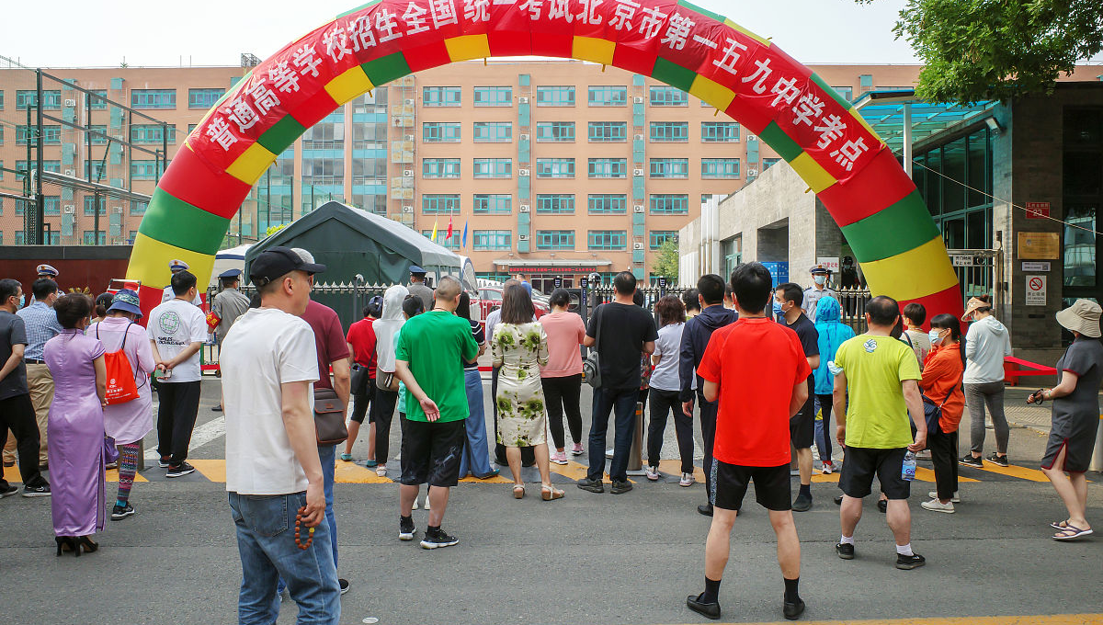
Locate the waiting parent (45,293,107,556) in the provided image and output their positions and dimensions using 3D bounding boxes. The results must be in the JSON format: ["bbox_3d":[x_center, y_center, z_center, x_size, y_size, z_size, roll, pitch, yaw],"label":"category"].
[{"bbox_3d":[-2.936,0.674,5.260,0.410,1.580,0.320,0,2,5],"label":"waiting parent"}]

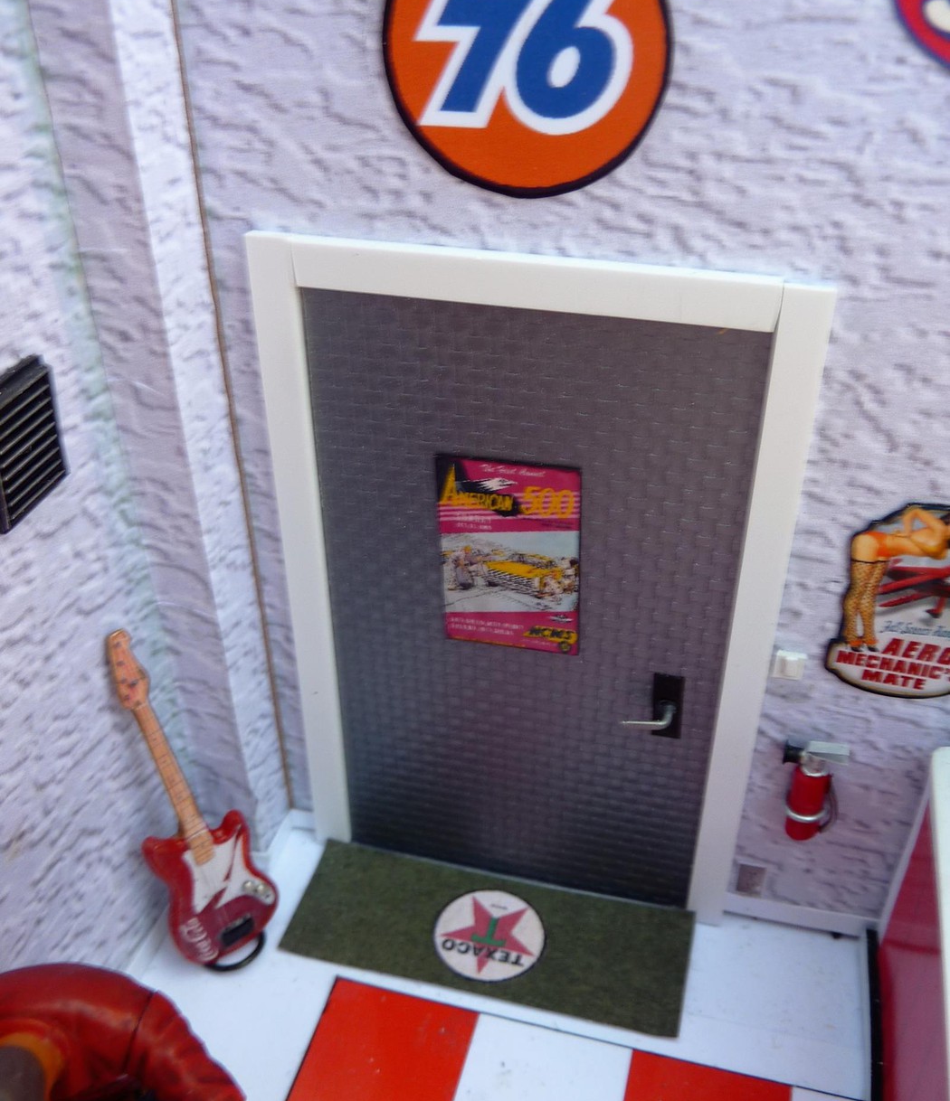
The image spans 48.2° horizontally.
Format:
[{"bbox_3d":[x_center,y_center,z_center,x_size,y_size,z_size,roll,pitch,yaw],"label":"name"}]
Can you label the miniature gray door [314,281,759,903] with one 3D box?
[{"bbox_3d":[0.006,0.013,0.152,0.058,0.099,0.003,8,34,13],"label":"miniature gray door"}]

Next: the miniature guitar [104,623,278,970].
[{"bbox_3d":[-0.043,0.036,0.153,0.017,0.059,0.004,-25,29,-26],"label":"miniature guitar"}]

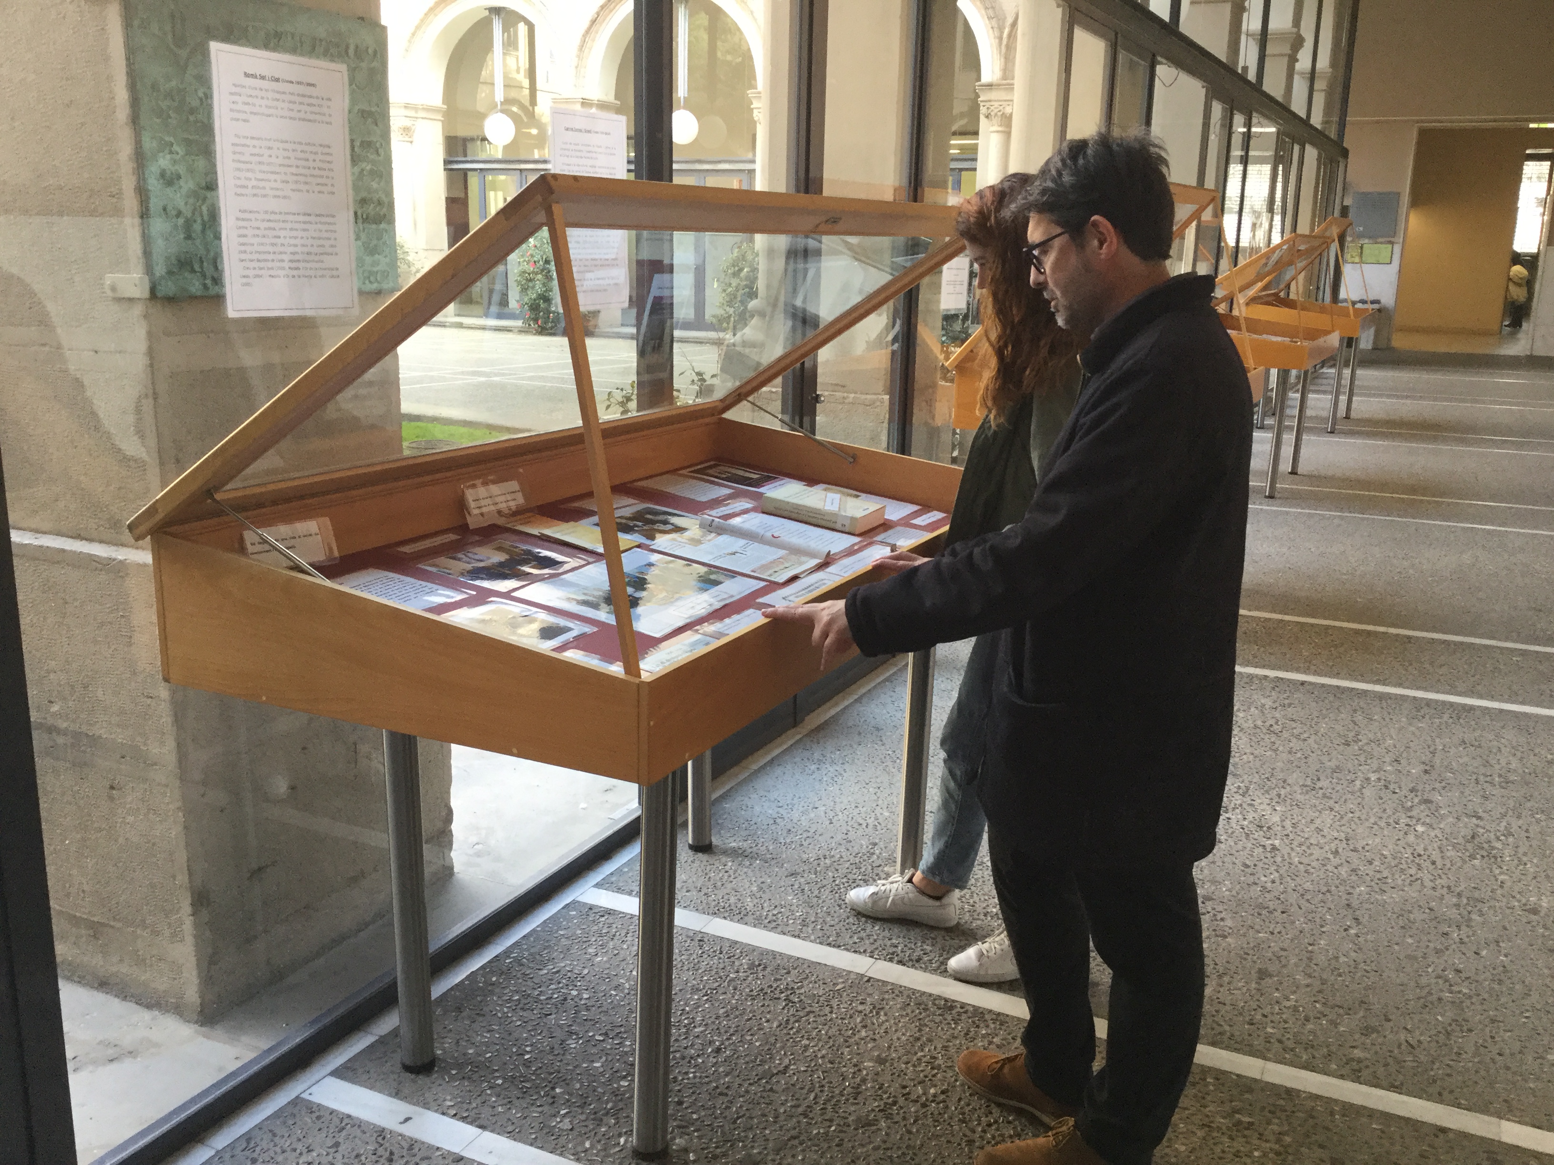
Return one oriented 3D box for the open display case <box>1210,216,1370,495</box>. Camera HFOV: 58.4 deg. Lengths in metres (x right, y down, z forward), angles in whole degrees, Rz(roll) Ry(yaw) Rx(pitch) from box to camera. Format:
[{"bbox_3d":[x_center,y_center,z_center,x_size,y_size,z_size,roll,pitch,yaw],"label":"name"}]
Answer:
[{"bbox_3d":[2.970,-1.417,8.826,0.930,1.565,1.740,8,16,25],"label":"open display case"}]

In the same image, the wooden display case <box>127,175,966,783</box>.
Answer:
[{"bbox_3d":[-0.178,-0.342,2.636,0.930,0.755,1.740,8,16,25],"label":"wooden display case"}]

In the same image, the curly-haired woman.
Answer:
[{"bbox_3d":[0.406,0.017,2.805,0.560,1.620,0.460,8,16,25],"label":"curly-haired woman"}]

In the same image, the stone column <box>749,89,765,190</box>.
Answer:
[{"bbox_3d":[0.019,-5.256,20.025,0.550,3.300,0.850,8,16,25],"label":"stone column"}]

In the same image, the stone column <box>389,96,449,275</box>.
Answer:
[{"bbox_3d":[-5.877,-6.084,22.907,0.550,3.300,0.900,8,16,25],"label":"stone column"}]

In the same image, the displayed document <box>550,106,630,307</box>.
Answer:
[{"bbox_3d":[-0.413,-0.822,3.093,0.012,0.420,0.297,8,16,25],"label":"displayed document"}]

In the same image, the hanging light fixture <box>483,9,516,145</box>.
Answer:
[{"bbox_3d":[-4.321,-7.864,21.626,0.470,2.030,0.470,1,14,0],"label":"hanging light fixture"}]

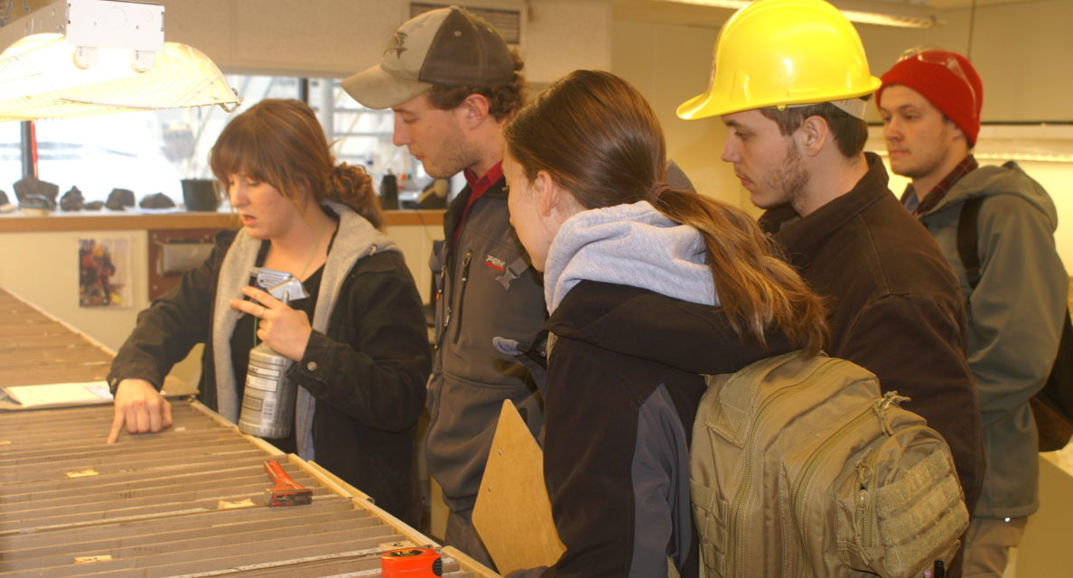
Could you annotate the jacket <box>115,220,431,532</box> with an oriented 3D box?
[{"bbox_3d":[-0.496,0.183,2.298,0.550,0.660,0.450,5,7,40],"label":"jacket"}]

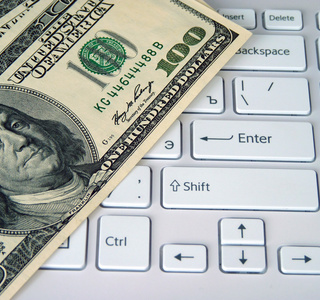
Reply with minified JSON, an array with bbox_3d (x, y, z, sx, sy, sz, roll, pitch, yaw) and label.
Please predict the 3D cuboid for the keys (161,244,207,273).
[{"bbox_3d":[0.007,0.033,0.315,0.013,0.003,0.008,1,57,-2],"label":"keys"}]

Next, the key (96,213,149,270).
[{"bbox_3d":[-0.011,0.028,0.317,0.015,0.003,0.017,1,57,-2],"label":"key"}]

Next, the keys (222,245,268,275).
[{"bbox_3d":[0.025,0.033,0.316,0.014,0.003,0.008,1,57,-2],"label":"keys"}]

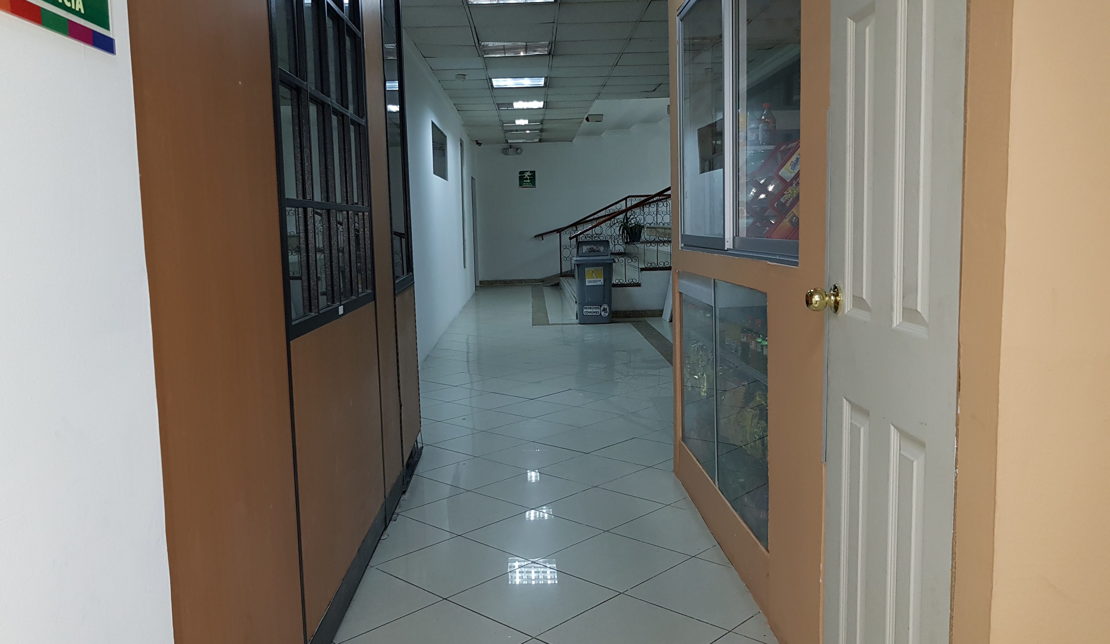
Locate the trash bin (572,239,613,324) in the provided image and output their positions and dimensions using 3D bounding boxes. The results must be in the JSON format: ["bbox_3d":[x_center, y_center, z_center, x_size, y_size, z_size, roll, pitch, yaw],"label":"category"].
[{"bbox_3d":[0.439,-0.484,9.715,0.455,0.965,0.440,-2,6,-1],"label":"trash bin"}]

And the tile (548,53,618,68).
[{"bbox_3d":[0.278,-2.456,7.815,0.607,0.020,0.606,-2,6,-1],"label":"tile"}]

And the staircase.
[{"bbox_3d":[0.922,-1.278,12.871,2.450,1.580,5.600,-2,7,-1],"label":"staircase"}]

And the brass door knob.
[{"bbox_3d":[0.588,-0.050,1.832,0.070,0.066,0.066,-2,6,-1],"label":"brass door knob"}]

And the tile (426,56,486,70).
[{"bbox_3d":[-0.934,-2.424,7.799,0.498,0.020,0.606,-2,6,-1],"label":"tile"}]

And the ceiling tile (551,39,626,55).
[{"bbox_3d":[0.297,-2.390,7.221,0.613,0.022,0.595,-2,7,-1],"label":"ceiling tile"}]

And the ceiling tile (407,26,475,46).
[{"bbox_3d":[-0.883,-2.280,6.591,0.495,0.022,0.595,-2,7,-1],"label":"ceiling tile"}]

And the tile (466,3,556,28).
[{"bbox_3d":[-0.297,-2.224,6.005,0.613,0.022,0.595,-2,7,-1],"label":"tile"}]

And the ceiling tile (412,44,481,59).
[{"bbox_3d":[-0.916,-2.348,7.189,0.498,0.020,0.606,-2,6,-1],"label":"ceiling tile"}]

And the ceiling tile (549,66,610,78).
[{"bbox_3d":[0.260,-2.532,8.425,0.607,0.020,0.606,-2,6,-1],"label":"ceiling tile"}]

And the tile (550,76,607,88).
[{"bbox_3d":[0.246,-2.610,9.021,0.613,0.022,0.595,-2,7,-1],"label":"tile"}]

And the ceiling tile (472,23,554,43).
[{"bbox_3d":[-0.314,-2.297,6.605,0.613,0.022,0.595,-2,7,-1],"label":"ceiling tile"}]

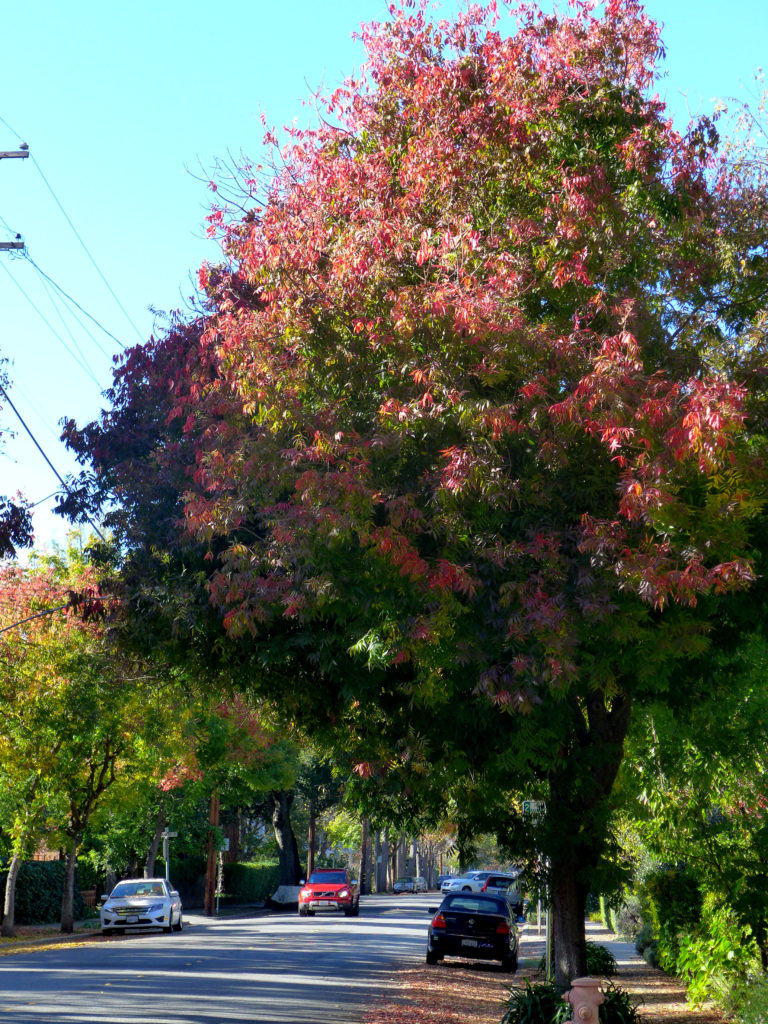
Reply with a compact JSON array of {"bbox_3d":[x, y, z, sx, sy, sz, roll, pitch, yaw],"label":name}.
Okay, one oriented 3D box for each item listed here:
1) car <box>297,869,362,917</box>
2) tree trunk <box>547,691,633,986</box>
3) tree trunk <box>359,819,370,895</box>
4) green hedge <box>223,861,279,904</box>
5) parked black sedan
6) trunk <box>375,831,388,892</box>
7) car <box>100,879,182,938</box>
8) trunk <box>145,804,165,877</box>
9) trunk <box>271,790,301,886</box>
[{"bbox_3d":[-1.979,13.947,81.588,1.920,1.760,4.800,0,-9,4],"label":"car"},{"bbox_3d":[3.020,4.811,32.745,1.150,4.350,0.900,0,-9,5],"label":"tree trunk"},{"bbox_3d":[-1.187,21.979,141.385,0.700,4.850,0.650,0,-9,5],"label":"tree trunk"},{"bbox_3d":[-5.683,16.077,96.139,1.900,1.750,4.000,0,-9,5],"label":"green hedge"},{"bbox_3d":[1.763,8.114,43.193,1.700,1.420,4.100,0,-9,4],"label":"parked black sedan"},{"bbox_3d":[-0.163,25.485,161.342,0.900,4.310,0.800,0,-9,5],"label":"trunk"},{"bbox_3d":[-6.395,10.623,59.866,1.840,1.450,4.830,0,-9,1],"label":"car"},{"bbox_3d":[-7.221,10.937,69.774,0.650,3.450,0.500,0,-9,5],"label":"trunk"},{"bbox_3d":[-3.996,13.656,90.364,1.150,4.590,1.000,0,-9,5],"label":"trunk"}]

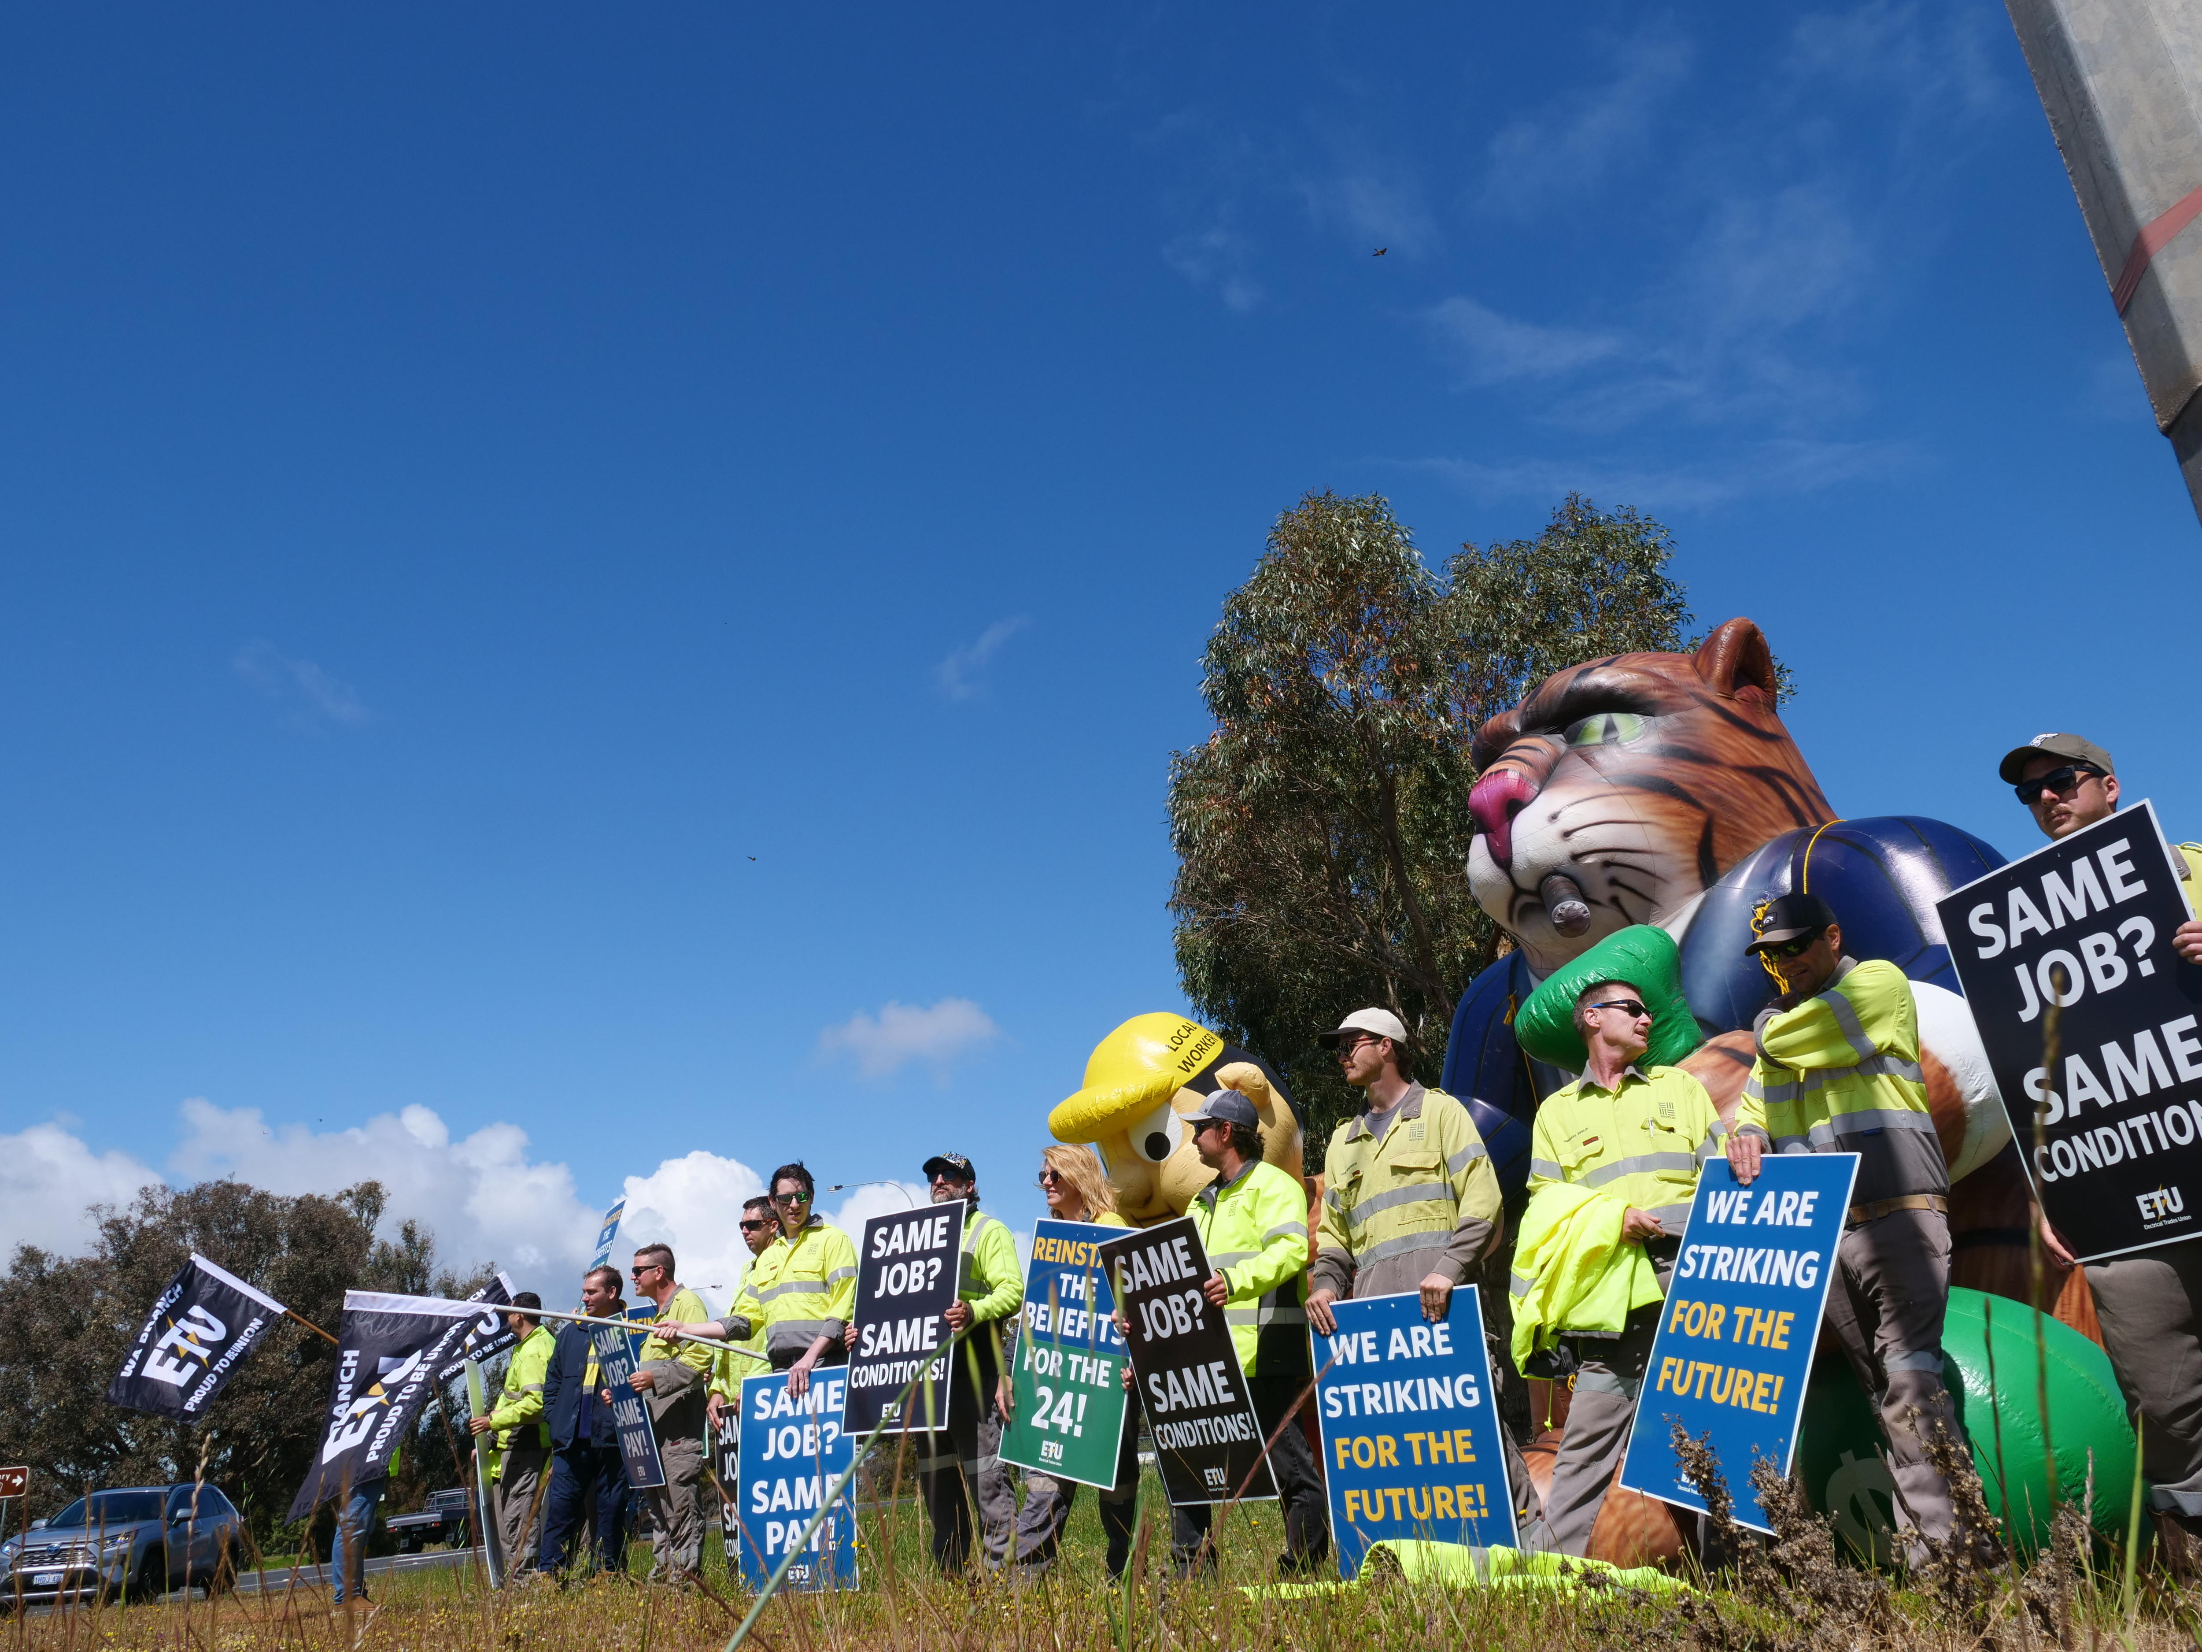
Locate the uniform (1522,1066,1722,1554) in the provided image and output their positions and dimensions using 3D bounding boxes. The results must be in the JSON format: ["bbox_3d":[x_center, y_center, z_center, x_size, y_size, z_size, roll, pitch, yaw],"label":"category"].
[{"bbox_3d":[1.624,1.470,5.170,0.620,1.490,0.460,-15,-27,30],"label":"uniform"}]

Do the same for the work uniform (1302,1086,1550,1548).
[{"bbox_3d":[1.088,1.643,5.591,0.680,1.460,0.420,-16,-27,32],"label":"work uniform"}]

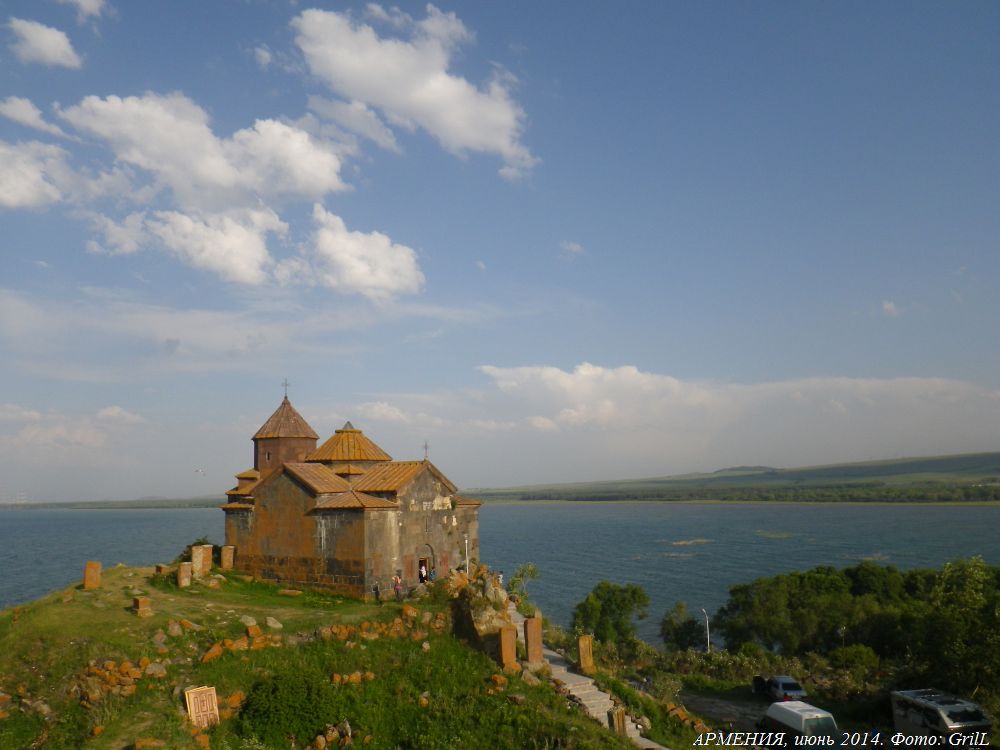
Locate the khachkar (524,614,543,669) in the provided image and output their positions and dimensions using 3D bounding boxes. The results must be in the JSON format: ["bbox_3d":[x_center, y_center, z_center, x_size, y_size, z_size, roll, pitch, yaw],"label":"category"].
[{"bbox_3d":[1.531,12.039,36.562,0.750,2.350,0.360,4,-10,-28],"label":"khachkar"}]

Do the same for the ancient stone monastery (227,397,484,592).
[{"bbox_3d":[-13.502,9.358,69.003,19.400,16.380,13.200,-7,-11,36],"label":"ancient stone monastery"}]

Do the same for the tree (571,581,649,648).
[{"bbox_3d":[9.244,20.220,67.654,6.530,5.900,6.010,0,-9,0],"label":"tree"}]

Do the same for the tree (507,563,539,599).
[{"bbox_3d":[1.449,13.152,51.574,2.040,2.330,1.840,0,-9,0],"label":"tree"}]

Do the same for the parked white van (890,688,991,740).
[{"bbox_3d":[20.029,15.995,35.404,2.250,3.000,5.700,1,-9,-12],"label":"parked white van"}]

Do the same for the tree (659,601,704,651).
[{"bbox_3d":[17.420,24.139,77.146,4.390,5.100,4.170,0,-9,0],"label":"tree"}]

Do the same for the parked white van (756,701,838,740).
[{"bbox_3d":[14.085,17.014,38.974,1.900,2.200,4.800,2,-9,-14],"label":"parked white van"}]

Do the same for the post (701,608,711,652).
[{"bbox_3d":[19.690,24.842,77.032,0.850,5.040,0.220,0,-9,0],"label":"post"}]

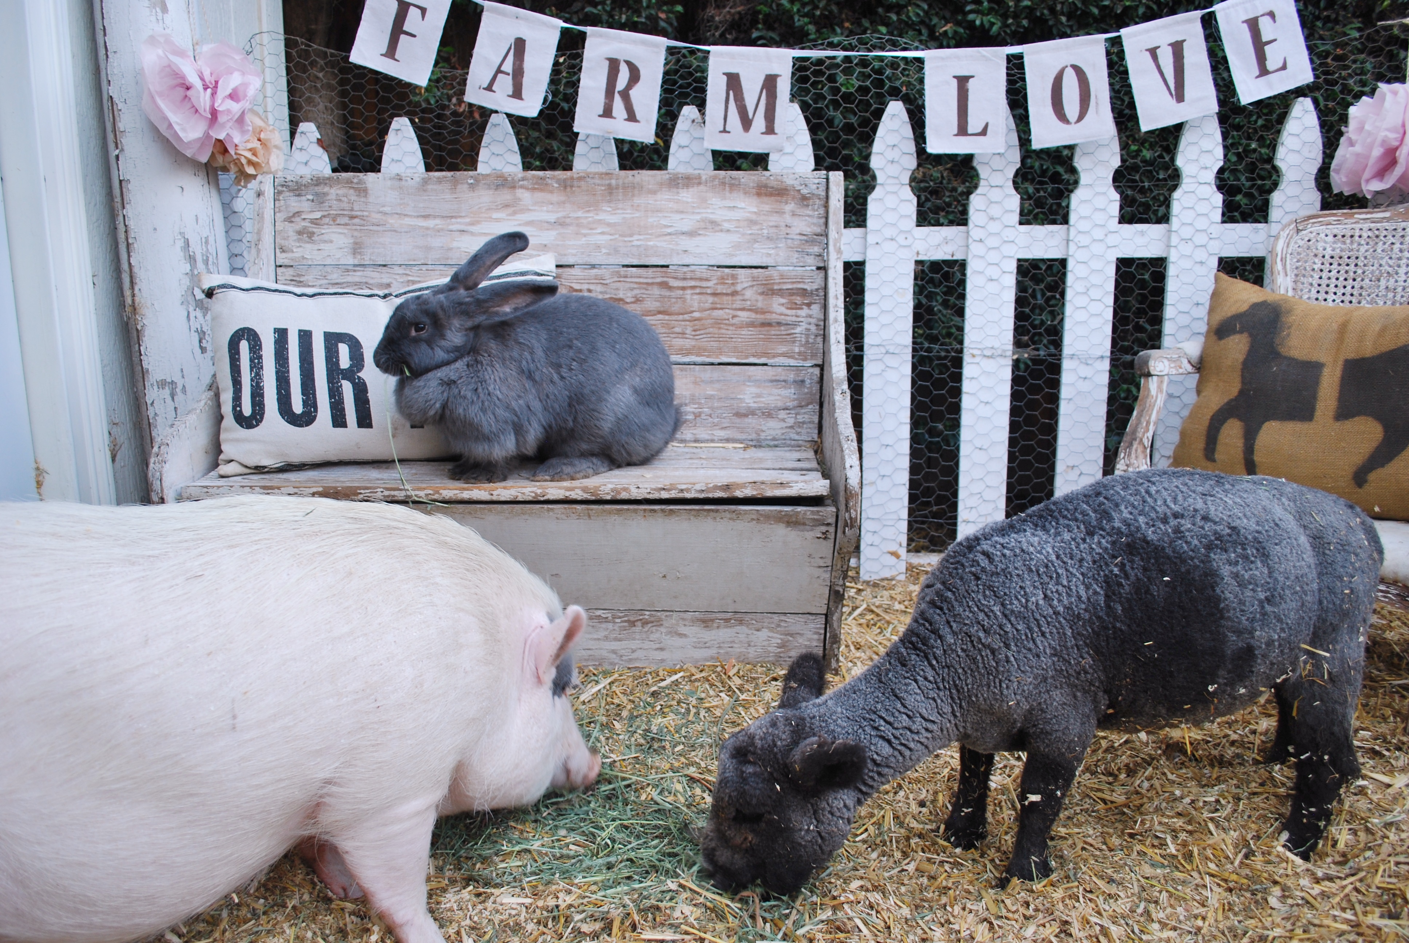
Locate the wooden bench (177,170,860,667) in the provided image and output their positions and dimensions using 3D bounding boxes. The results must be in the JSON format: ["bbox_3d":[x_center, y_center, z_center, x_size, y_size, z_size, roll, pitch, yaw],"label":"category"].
[{"bbox_3d":[-0.270,-0.102,1.694,1.000,0.770,0.430,0,10,2],"label":"wooden bench"}]

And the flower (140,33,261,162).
[{"bbox_3d":[-0.809,-0.601,1.700,0.190,0.200,0.130,-2,11,-12],"label":"flower"}]

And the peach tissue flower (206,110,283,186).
[{"bbox_3d":[-0.751,-0.529,1.730,0.125,0.125,0.090,-3,11,-15],"label":"peach tissue flower"}]

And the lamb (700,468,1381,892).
[{"bbox_3d":[0.356,0.198,1.099,0.700,0.390,0.210,-3,11,-14],"label":"lamb"}]

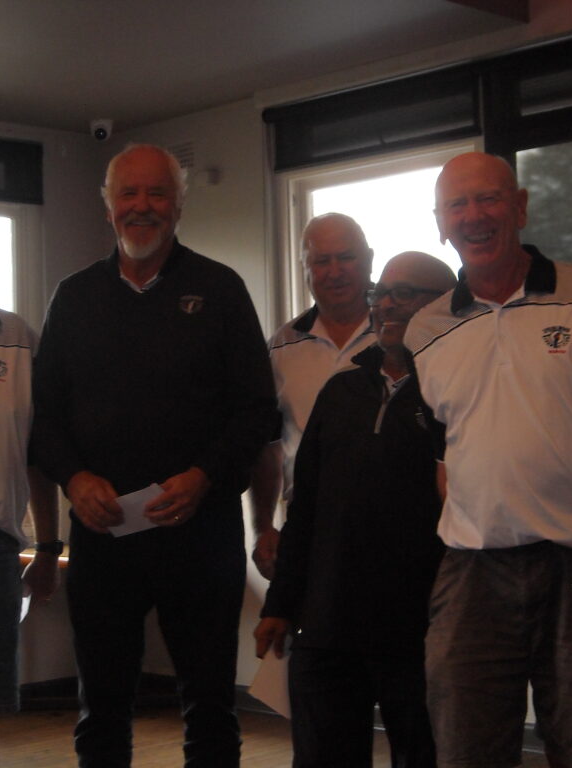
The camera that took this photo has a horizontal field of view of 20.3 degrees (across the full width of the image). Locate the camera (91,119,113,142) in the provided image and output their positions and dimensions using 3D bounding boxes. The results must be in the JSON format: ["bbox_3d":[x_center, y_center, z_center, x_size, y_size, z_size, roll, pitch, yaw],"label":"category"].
[{"bbox_3d":[-0.820,-1.127,7.100,0.105,0.097,0.107,-2,-2,1],"label":"camera"}]

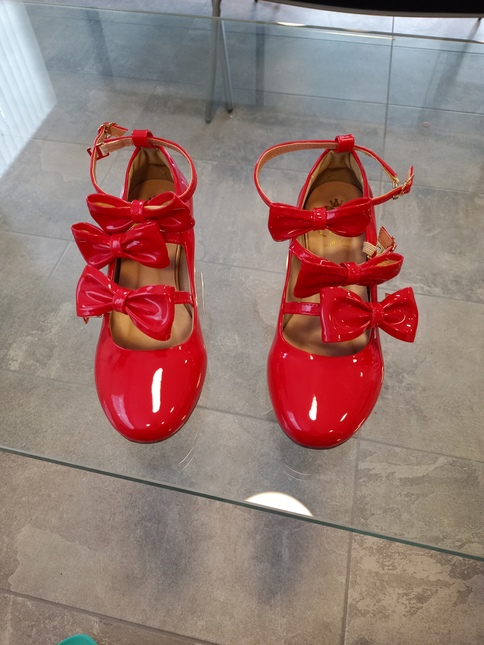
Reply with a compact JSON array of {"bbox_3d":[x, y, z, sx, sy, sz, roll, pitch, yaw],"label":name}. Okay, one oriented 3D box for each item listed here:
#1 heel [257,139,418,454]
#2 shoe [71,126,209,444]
[{"bbox_3d":[0.071,-0.034,0.414,0.121,0.117,0.242,8,54,6],"label":"heel"},{"bbox_3d":[-0.077,-0.039,0.414,0.105,0.115,0.241,-1,54,0],"label":"shoe"}]

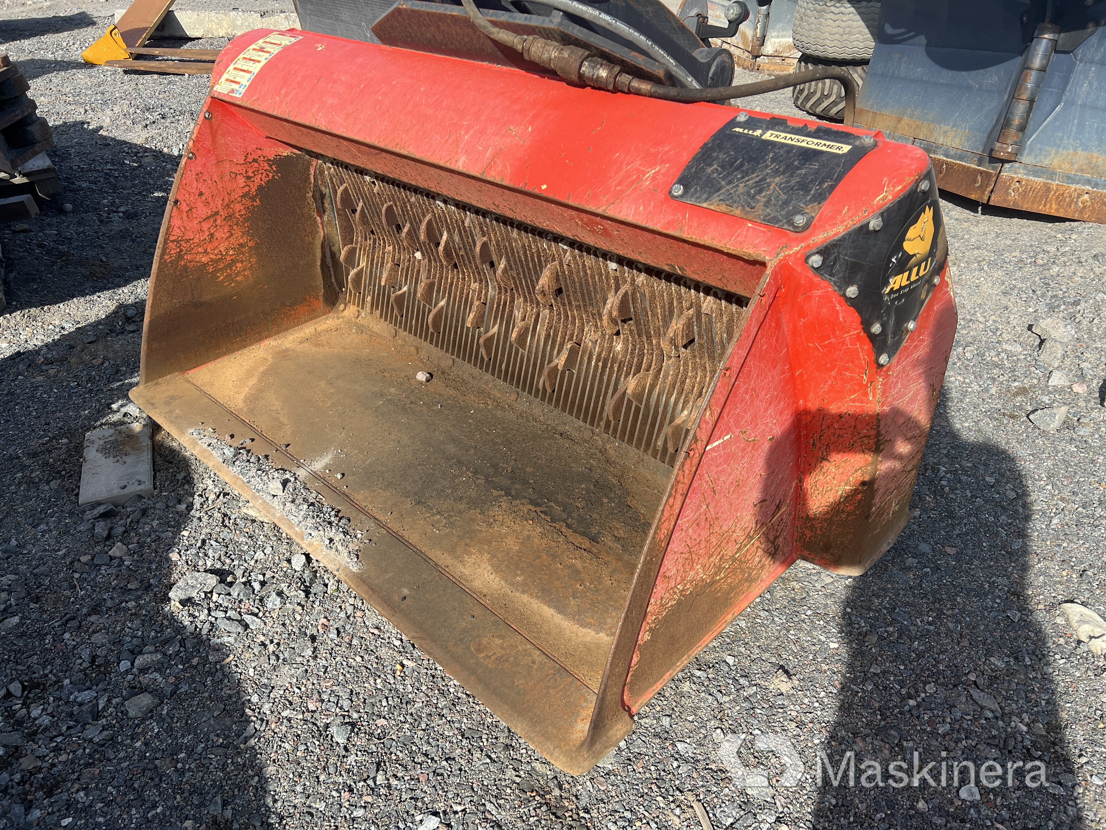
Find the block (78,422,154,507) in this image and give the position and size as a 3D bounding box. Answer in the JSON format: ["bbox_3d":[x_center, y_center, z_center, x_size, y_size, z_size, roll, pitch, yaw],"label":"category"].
[{"bbox_3d":[-1.289,0.154,2.467,0.178,0.055,0.355,-15,36,-17],"label":"block"}]

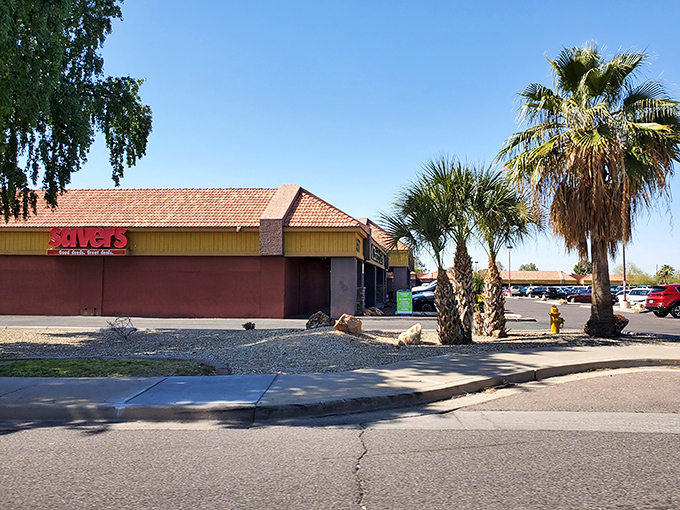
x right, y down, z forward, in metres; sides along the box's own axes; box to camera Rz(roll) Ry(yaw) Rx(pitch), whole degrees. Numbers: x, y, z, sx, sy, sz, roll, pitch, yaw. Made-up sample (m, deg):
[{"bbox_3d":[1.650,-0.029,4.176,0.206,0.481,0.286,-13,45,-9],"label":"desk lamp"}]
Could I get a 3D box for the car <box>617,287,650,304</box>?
[{"bbox_3d":[22.753,3.290,40.000,1.800,1.470,4.500,0,-3,9],"label":"car"}]

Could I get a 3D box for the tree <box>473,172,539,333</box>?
[{"bbox_3d":[4.386,-0.067,13.700,1.700,4.500,1.650,0,-3,0],"label":"tree"}]

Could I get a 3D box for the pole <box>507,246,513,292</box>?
[{"bbox_3d":[23.565,2.363,71.000,0.800,7.000,0.500,0,-3,9],"label":"pole"}]

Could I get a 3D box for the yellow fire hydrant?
[{"bbox_3d":[6.232,1.848,14.700,0.460,0.820,0.360,-1,-4,23],"label":"yellow fire hydrant"}]

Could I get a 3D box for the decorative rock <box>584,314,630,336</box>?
[{"bbox_3d":[7.438,1.969,14.200,1.200,0.620,0.800,-1,-3,17],"label":"decorative rock"}]

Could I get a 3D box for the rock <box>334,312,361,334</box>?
[{"bbox_3d":[0.221,1.800,13.300,0.720,0.530,0.550,0,-3,6],"label":"rock"}]

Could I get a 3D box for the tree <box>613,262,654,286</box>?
[{"bbox_3d":[63.217,5.169,110.000,8.000,7.200,7.500,0,-3,0],"label":"tree"}]

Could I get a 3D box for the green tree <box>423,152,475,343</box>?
[{"bbox_3d":[2.675,-0.120,12.250,1.450,4.420,1.450,0,-3,0],"label":"green tree"}]

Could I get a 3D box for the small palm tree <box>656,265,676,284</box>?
[{"bbox_3d":[57.362,4.318,90.000,3.500,5.100,3.500,0,-3,0],"label":"small palm tree"}]

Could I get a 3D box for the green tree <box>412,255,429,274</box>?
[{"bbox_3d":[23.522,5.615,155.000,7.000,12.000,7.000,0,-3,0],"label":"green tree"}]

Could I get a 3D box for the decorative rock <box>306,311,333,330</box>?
[{"bbox_3d":[-0.582,1.860,14.500,0.720,0.540,0.600,0,-3,0],"label":"decorative rock"}]

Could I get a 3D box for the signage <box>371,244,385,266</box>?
[{"bbox_3d":[2.650,0.130,34.500,0.200,0.950,9.000,0,-3,9],"label":"signage"}]

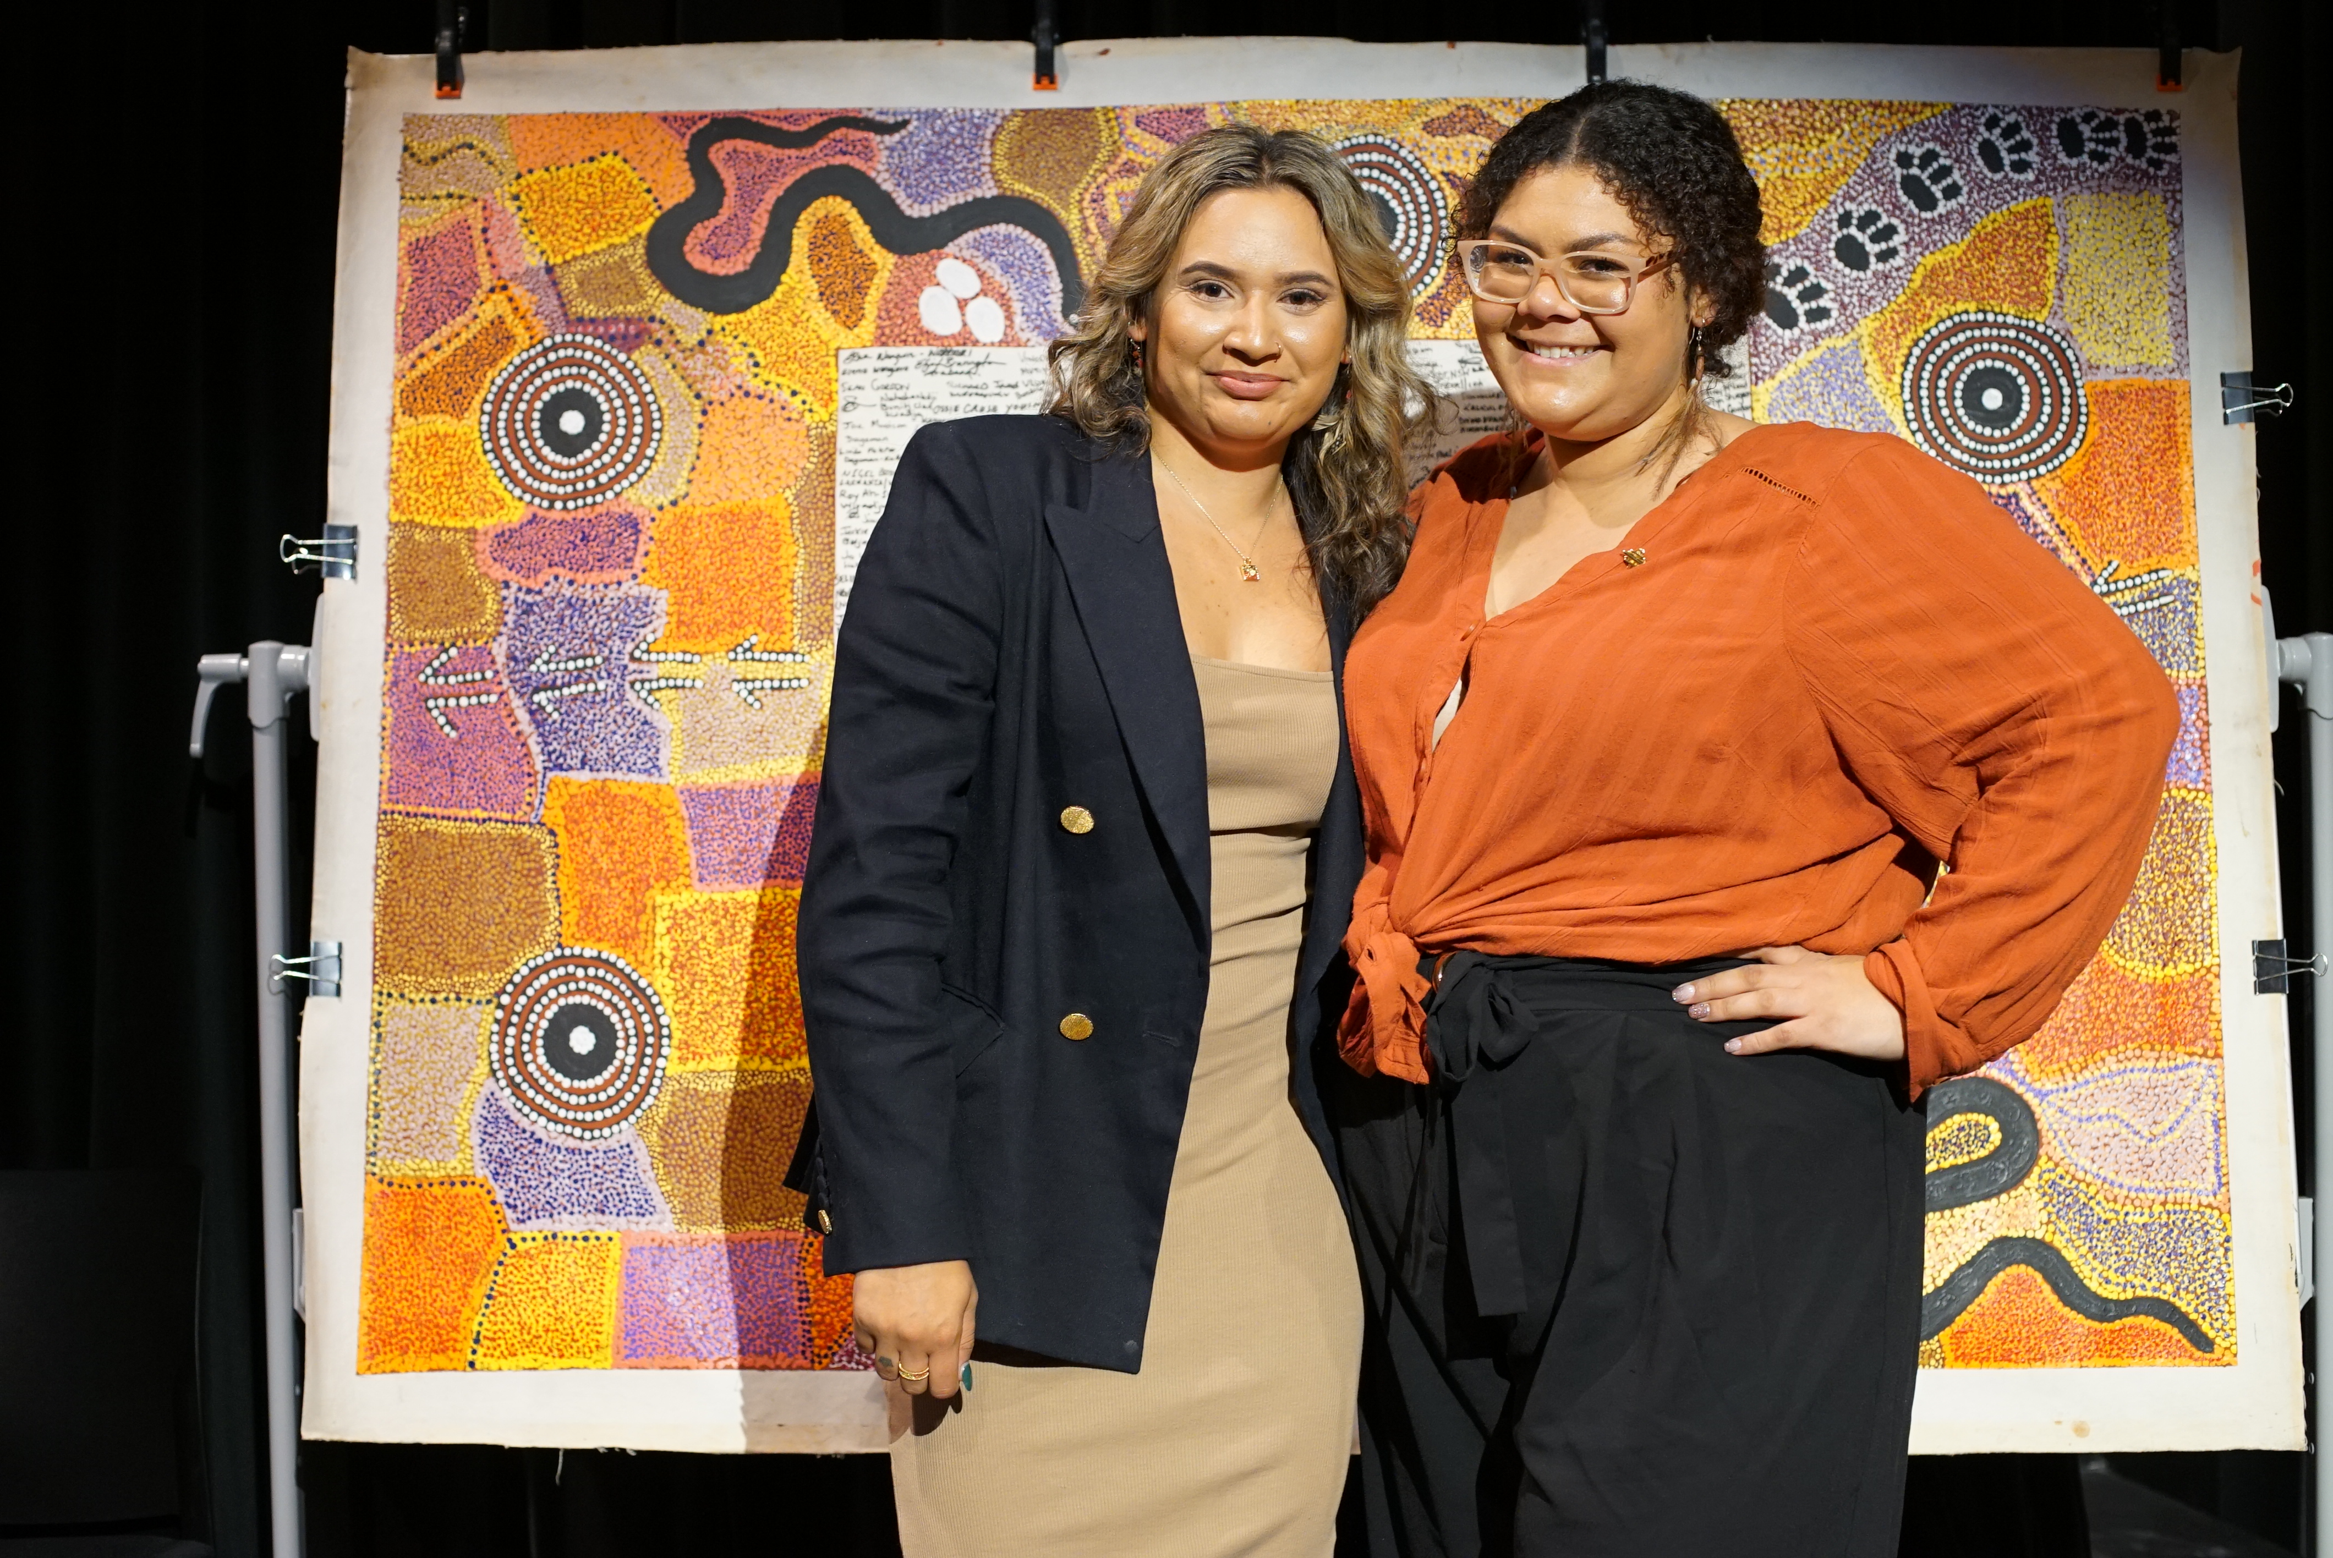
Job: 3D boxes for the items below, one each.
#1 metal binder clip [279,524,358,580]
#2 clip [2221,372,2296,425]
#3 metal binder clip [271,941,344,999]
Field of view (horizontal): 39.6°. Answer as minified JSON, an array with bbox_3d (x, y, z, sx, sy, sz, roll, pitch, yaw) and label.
[{"bbox_3d":[-0.797,-0.212,3.059,0.067,0.051,0.034,0,-8,0],"label":"metal binder clip"},{"bbox_3d":[1.034,-0.358,3.080,0.067,0.051,0.034,0,-8,0],"label":"clip"},{"bbox_3d":[-0.794,0.177,3.006,0.067,0.051,0.034,0,-8,0],"label":"metal binder clip"}]

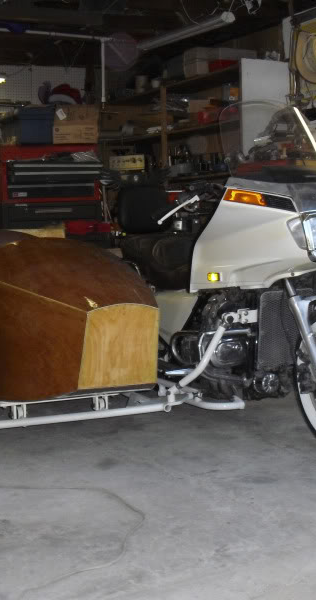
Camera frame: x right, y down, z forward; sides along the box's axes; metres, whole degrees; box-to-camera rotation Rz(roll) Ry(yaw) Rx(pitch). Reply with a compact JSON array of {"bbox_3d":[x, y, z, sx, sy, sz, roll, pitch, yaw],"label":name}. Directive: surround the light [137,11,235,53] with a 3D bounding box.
[{"bbox_3d":[0.136,-1.680,5.441,0.110,0.080,1.250,-4,6,-26],"label":"light"}]

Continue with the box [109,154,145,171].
[{"bbox_3d":[-0.286,-1.250,7.981,0.310,0.130,0.140,-1,5,10],"label":"box"}]

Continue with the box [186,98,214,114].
[{"bbox_3d":[0.349,-1.588,7.208,0.190,0.120,0.150,-4,6,-28],"label":"box"}]

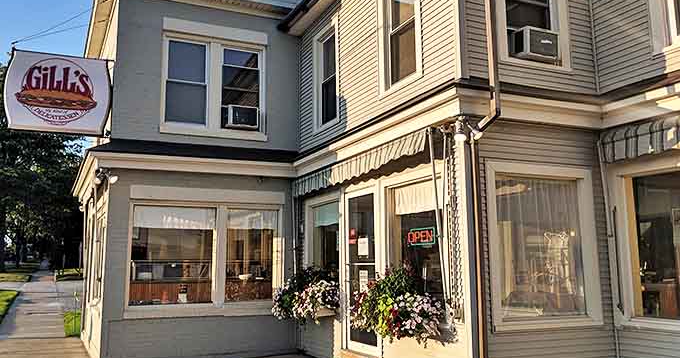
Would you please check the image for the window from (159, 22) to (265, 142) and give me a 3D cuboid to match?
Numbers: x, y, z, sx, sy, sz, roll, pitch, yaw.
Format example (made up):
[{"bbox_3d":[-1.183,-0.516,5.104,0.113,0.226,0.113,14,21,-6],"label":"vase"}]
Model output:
[{"bbox_3d":[-2.016,-1.595,8.657,1.700,1.880,0.150,3,-8,-24],"label":"window"}]

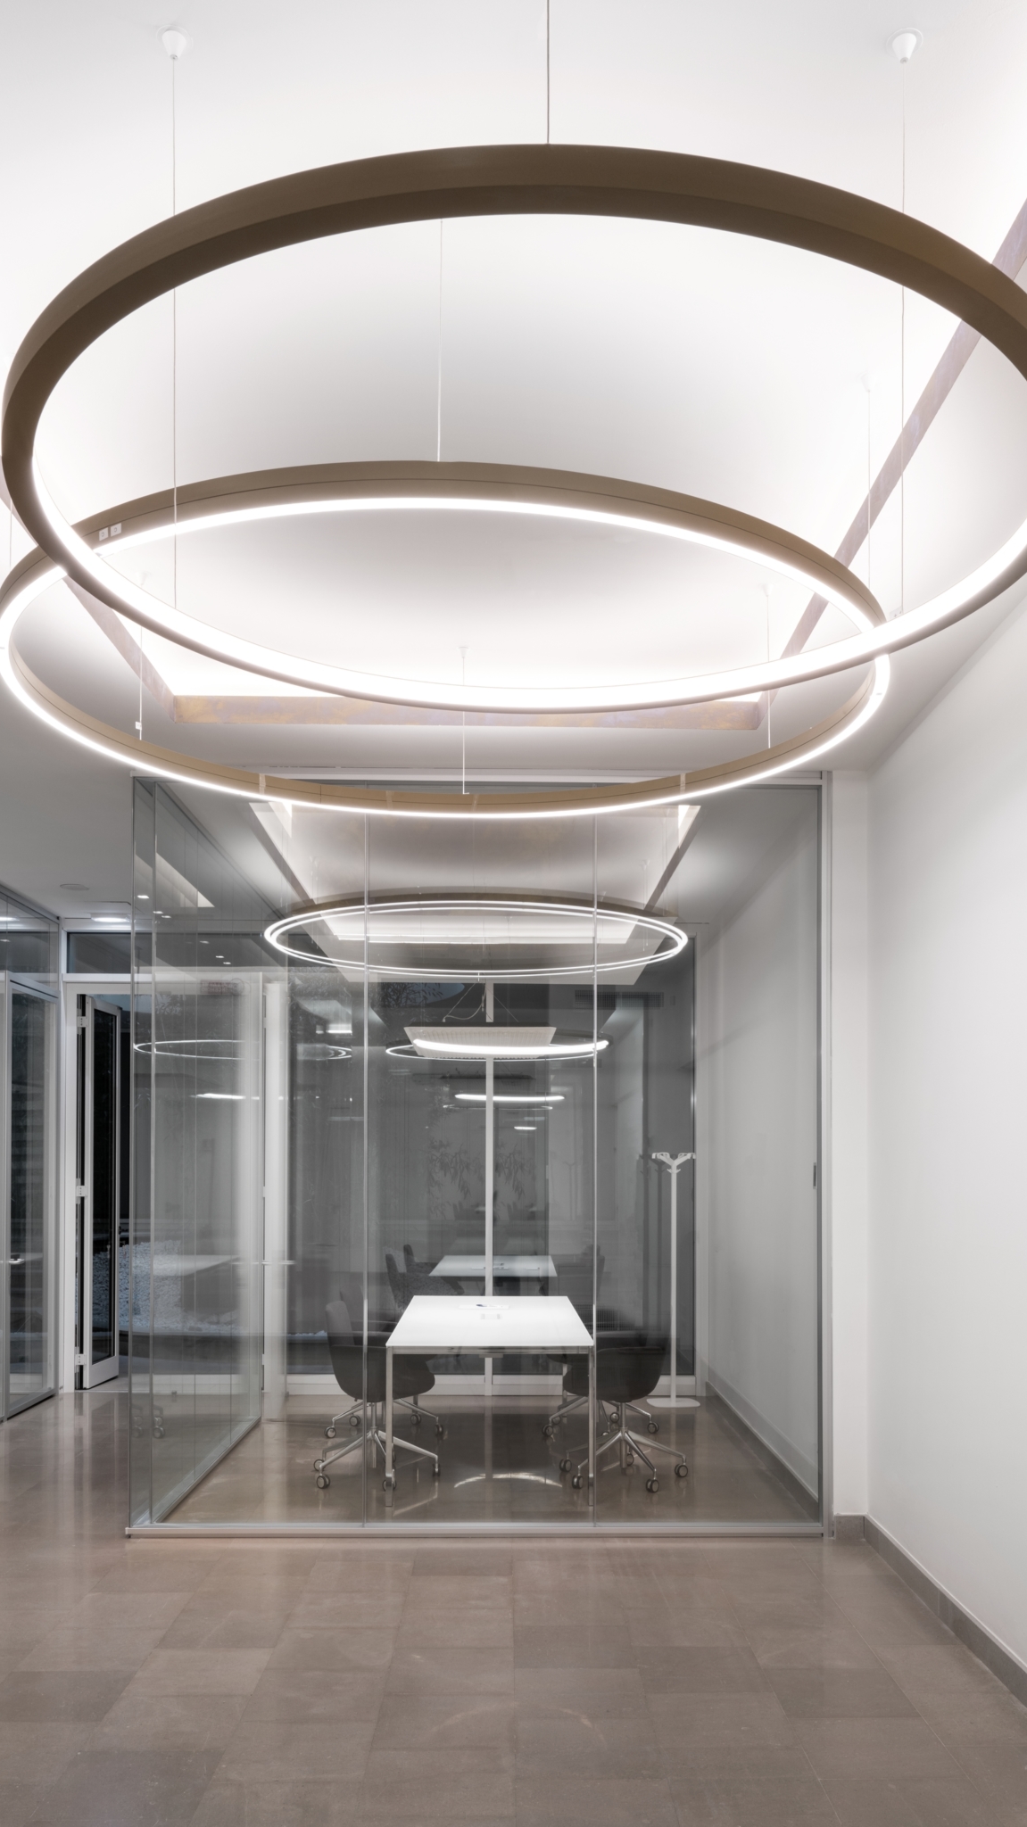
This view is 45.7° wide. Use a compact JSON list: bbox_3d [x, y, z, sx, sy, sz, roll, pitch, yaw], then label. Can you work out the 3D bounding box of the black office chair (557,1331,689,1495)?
[{"bbox_3d":[0.585,2.570,6.480,0.680,0.870,0.660,0,-6,0],"label":"black office chair"}]

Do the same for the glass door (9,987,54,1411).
[{"bbox_3d":[-3.290,1.980,8.340,0.050,2.780,0.800,0,-6,0],"label":"glass door"}]

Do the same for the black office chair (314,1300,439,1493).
[{"bbox_3d":[-0.735,2.550,6.500,0.680,0.920,0.660,0,-6,0],"label":"black office chair"}]

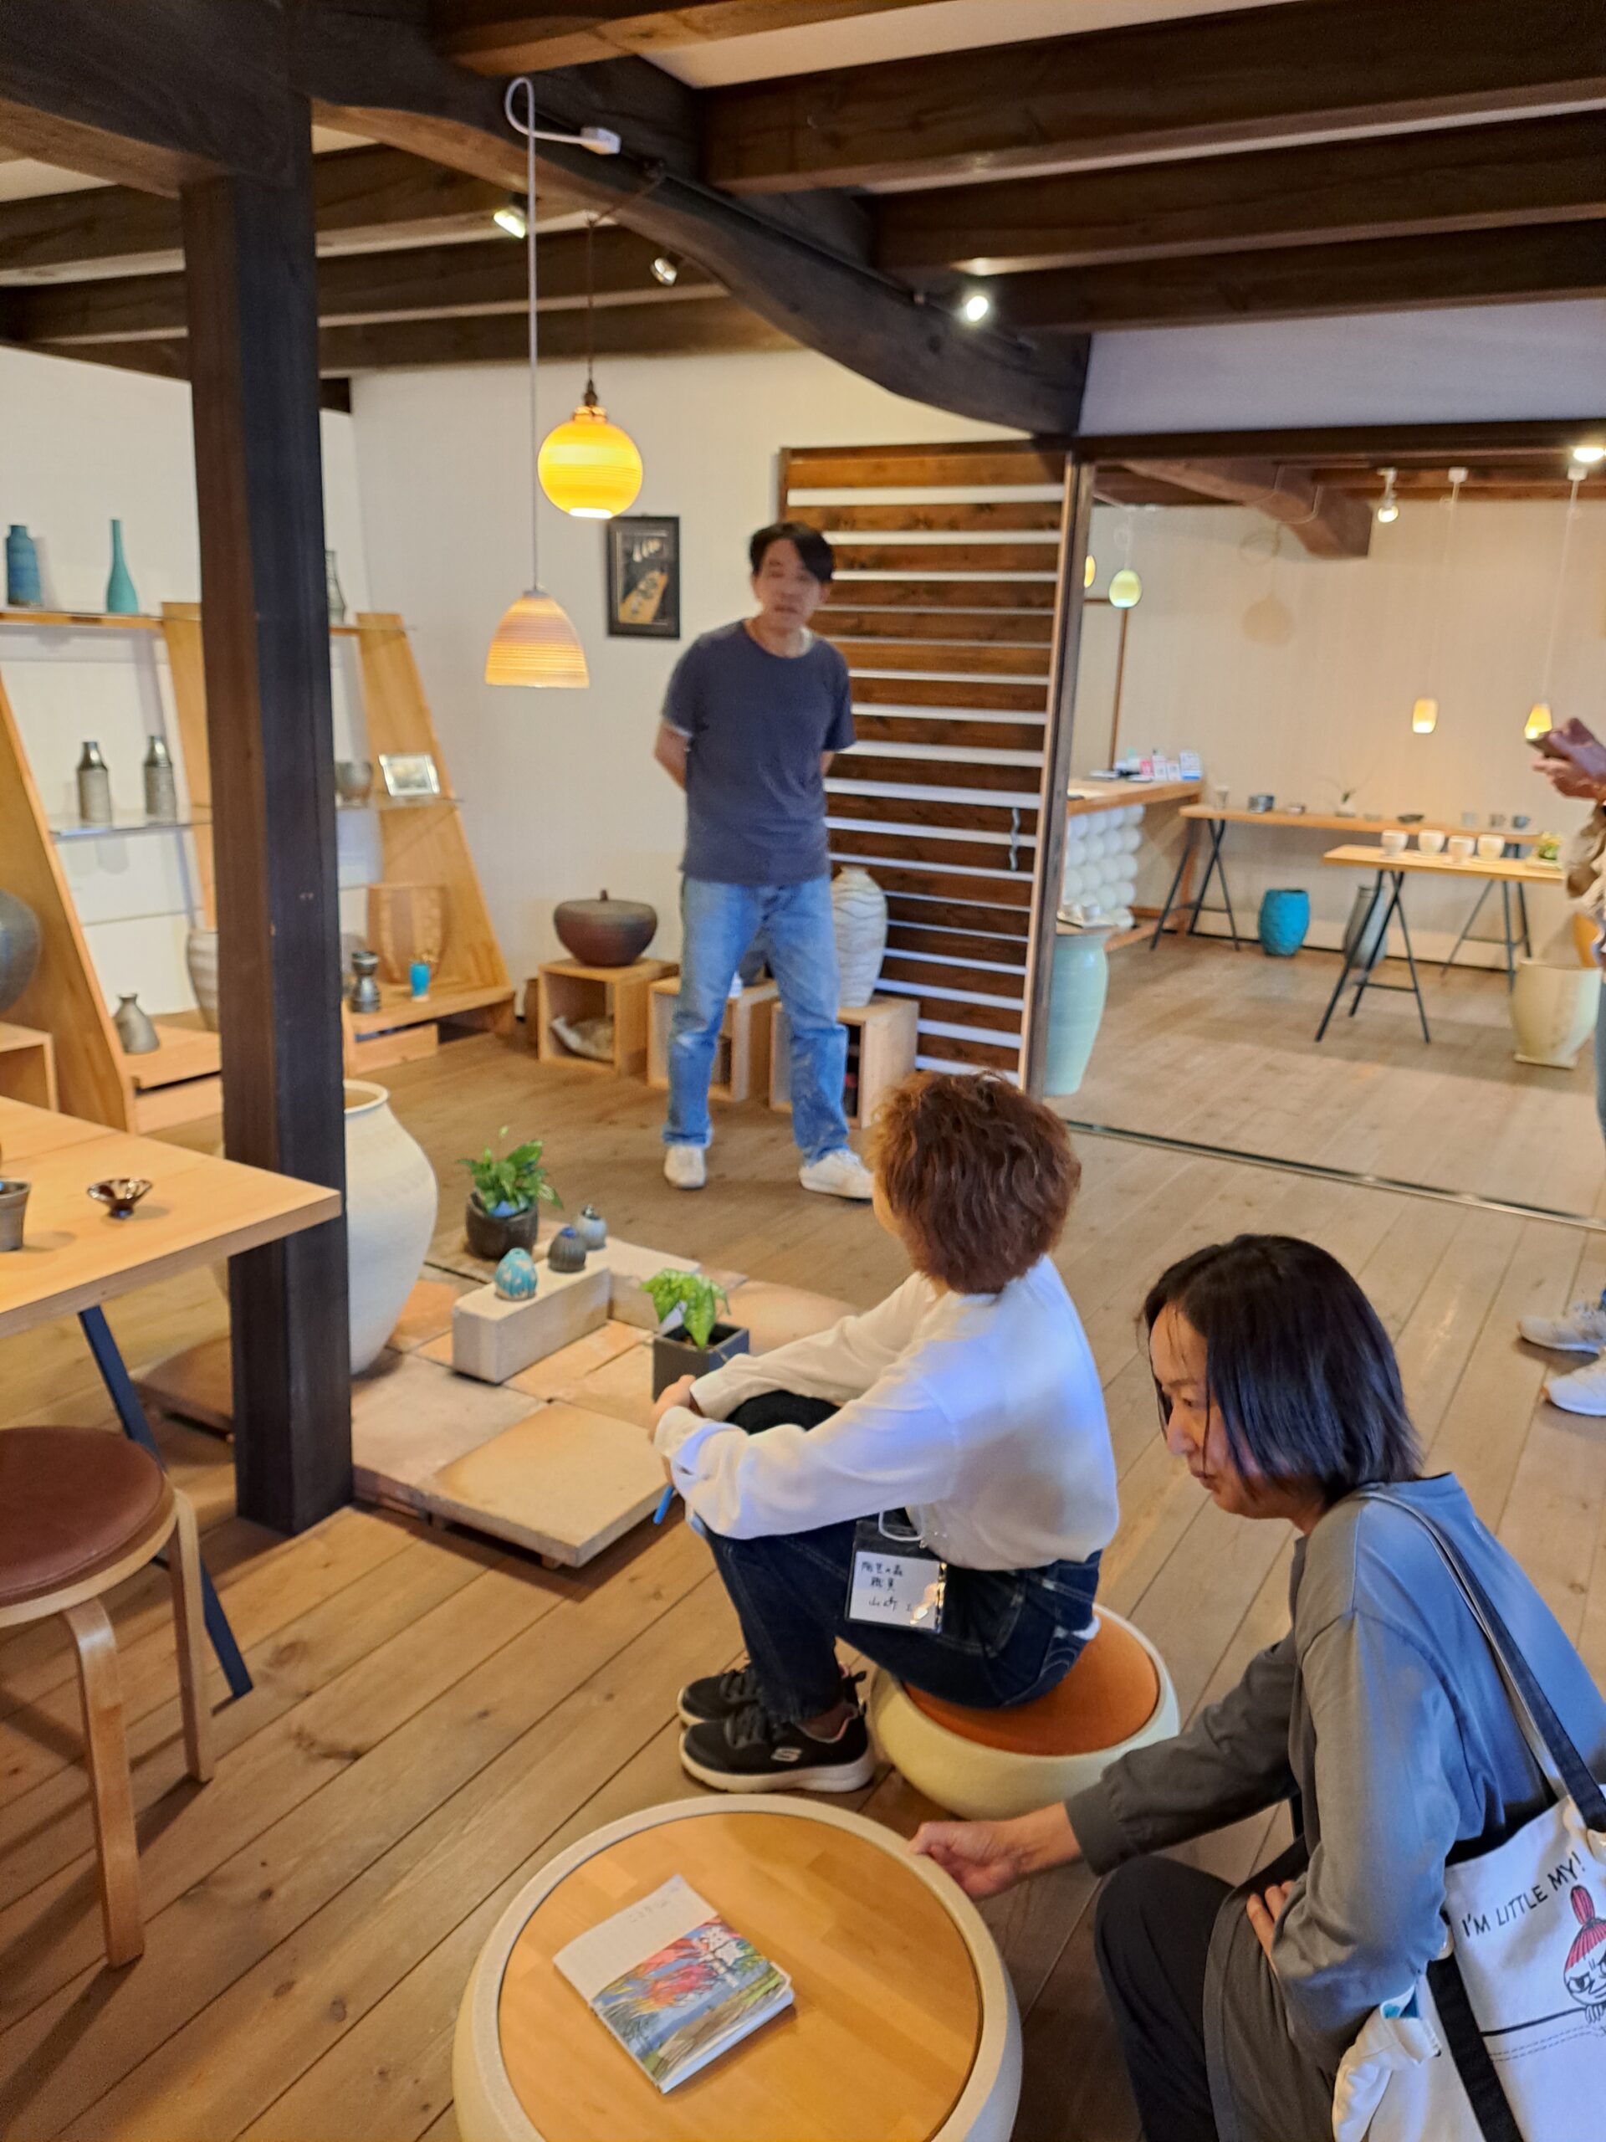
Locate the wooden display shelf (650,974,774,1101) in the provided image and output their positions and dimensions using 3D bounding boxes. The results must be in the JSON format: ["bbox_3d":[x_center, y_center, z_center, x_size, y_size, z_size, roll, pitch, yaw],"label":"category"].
[{"bbox_3d":[-0.276,-0.122,4.931,0.325,0.328,0.335,10,17,27],"label":"wooden display shelf"}]

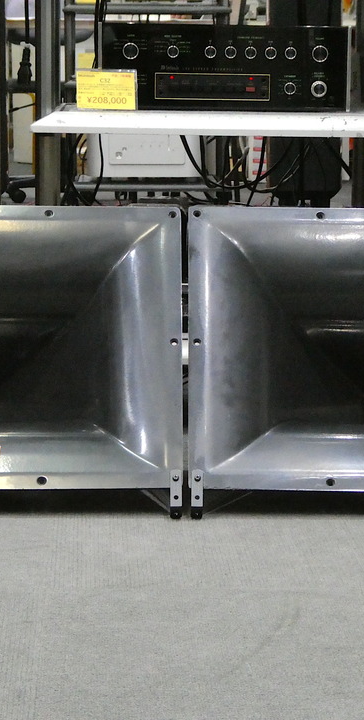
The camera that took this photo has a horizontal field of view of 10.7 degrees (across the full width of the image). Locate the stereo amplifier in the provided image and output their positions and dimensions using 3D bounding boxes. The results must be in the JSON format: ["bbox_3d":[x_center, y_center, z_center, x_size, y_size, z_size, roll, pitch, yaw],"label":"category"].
[{"bbox_3d":[0.070,-0.507,3.320,0.411,0.142,0.360,1,11,0],"label":"stereo amplifier"}]

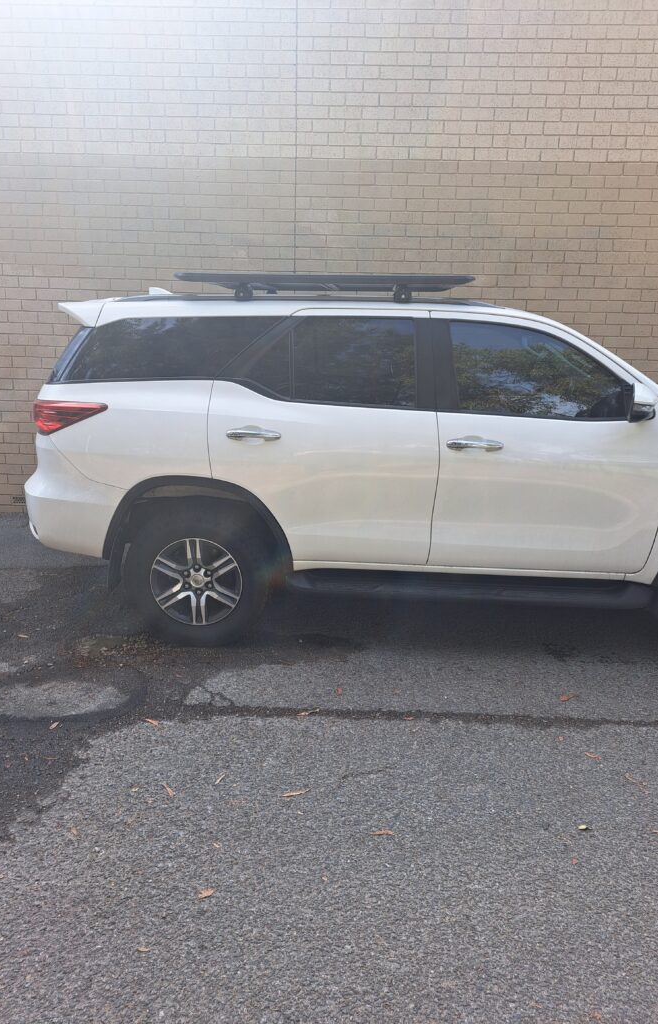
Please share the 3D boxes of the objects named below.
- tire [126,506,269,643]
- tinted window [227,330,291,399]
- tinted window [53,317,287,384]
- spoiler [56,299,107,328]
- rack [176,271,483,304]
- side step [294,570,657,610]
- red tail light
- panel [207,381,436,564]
[{"bbox_3d":[-0.659,0.312,3.656,0.755,0.755,0.260,2,14,2],"label":"tire"},{"bbox_3d":[-0.329,-0.698,3.357,0.315,0.335,0.060,2,-4,2],"label":"tinted window"},{"bbox_3d":[-0.763,-0.775,3.374,1.060,0.345,0.080,3,-5,5],"label":"tinted window"},{"bbox_3d":[-1.190,-1.144,4.118,0.310,0.150,1.280,2,14,2],"label":"spoiler"},{"bbox_3d":[0.001,-1.234,4.036,1.520,0.145,1.240,2,14,2],"label":"rack"},{"bbox_3d":[0.676,0.375,3.535,1.800,0.110,0.220,2,14,2],"label":"side step"},{"bbox_3d":[-1.259,-0.472,3.517,0.430,0.160,0.310,2,14,2],"label":"red tail light"},{"bbox_3d":[-0.031,-0.179,3.416,1.090,0.870,0.120,2,14,2],"label":"panel"}]

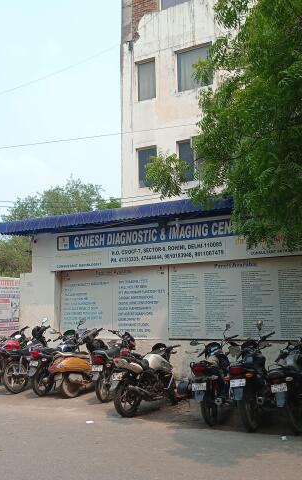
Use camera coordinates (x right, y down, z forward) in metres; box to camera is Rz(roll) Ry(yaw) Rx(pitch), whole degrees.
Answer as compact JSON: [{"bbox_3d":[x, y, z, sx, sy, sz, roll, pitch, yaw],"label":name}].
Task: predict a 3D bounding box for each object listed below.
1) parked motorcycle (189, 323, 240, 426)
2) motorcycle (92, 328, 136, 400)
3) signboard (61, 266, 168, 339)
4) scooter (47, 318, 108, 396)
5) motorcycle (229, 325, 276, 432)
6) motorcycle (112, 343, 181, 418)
[{"bbox_3d":[0.838,1.859,7.257,0.750,1.200,1.970,-3,-10,16],"label":"parked motorcycle"},{"bbox_3d":[-0.638,2.274,9.404,0.750,1.120,1.980,-4,-8,20],"label":"motorcycle"},{"bbox_3d":[-0.878,1.408,11.491,2.825,1.539,0.050,-5,-9,28],"label":"signboard"},{"bbox_3d":[-1.155,2.040,8.922,0.700,1.150,1.760,-4,-10,23],"label":"scooter"},{"bbox_3d":[1.335,1.786,6.835,0.760,1.200,1.980,-4,-10,21],"label":"motorcycle"},{"bbox_3d":[-0.032,2.030,7.828,0.750,1.060,1.970,-6,-11,32],"label":"motorcycle"}]

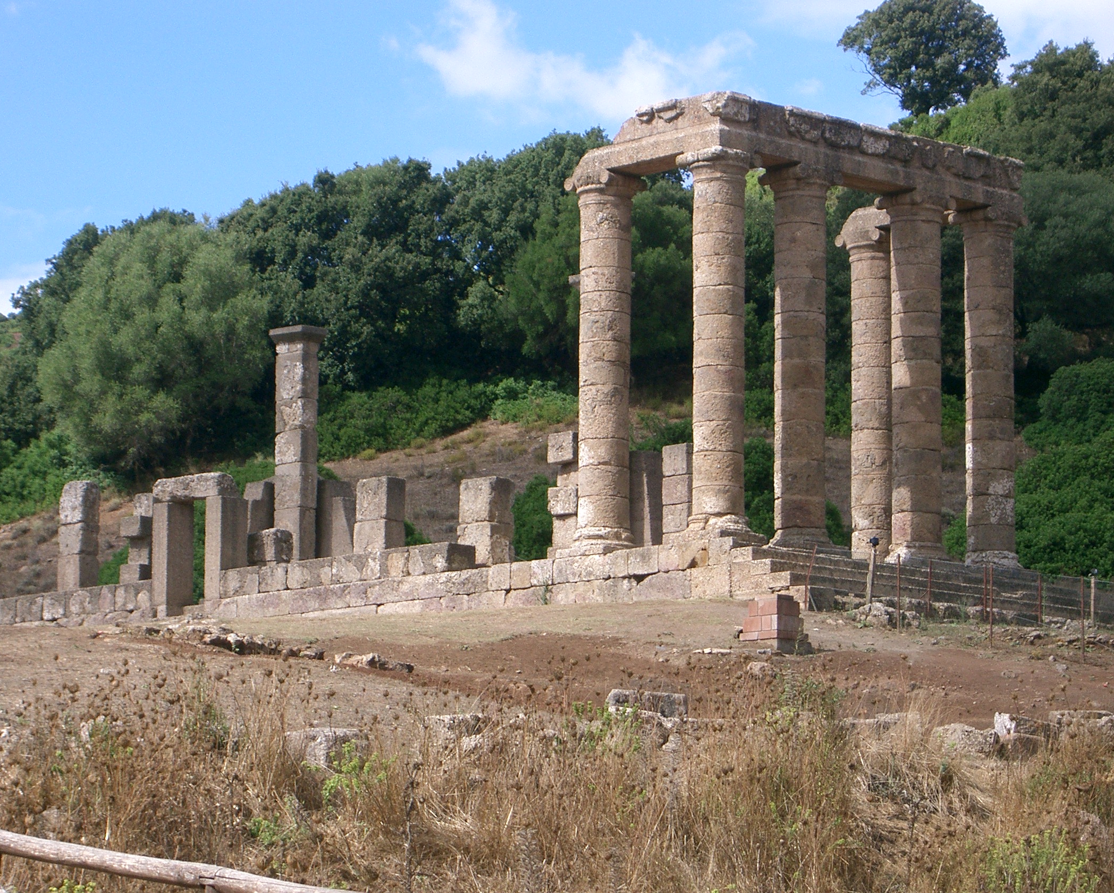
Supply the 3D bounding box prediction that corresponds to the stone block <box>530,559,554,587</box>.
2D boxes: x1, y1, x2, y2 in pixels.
[{"bbox_3d":[-0.045,2.438,76.574,0.620,0.490,0.560,8,-11,-43],"label":"stone block"}]

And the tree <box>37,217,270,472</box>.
[{"bbox_3d":[-13.041,-3.230,130.000,7.300,8.000,7.100,0,-8,0],"label":"tree"}]

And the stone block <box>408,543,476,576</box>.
[{"bbox_3d":[-2.258,2.245,79.011,0.740,0.560,1.150,8,-11,-43],"label":"stone block"}]

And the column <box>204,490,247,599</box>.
[{"bbox_3d":[-7.210,2.262,87.893,0.740,2.252,0.523,8,-12,-42],"label":"column"}]

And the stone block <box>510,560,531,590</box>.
[{"bbox_3d":[-0.462,2.502,77.001,0.620,0.500,0.580,8,-11,-43],"label":"stone block"}]

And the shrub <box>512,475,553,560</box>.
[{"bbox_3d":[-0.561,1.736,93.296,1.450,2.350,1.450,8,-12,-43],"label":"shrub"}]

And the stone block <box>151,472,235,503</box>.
[{"bbox_3d":[-7.558,0.933,84.713,0.660,0.480,2.160,8,-11,-43],"label":"stone block"}]

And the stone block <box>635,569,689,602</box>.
[{"bbox_3d":[2.251,2.726,77.526,0.650,0.565,1.553,8,-12,-42],"label":"stone block"}]

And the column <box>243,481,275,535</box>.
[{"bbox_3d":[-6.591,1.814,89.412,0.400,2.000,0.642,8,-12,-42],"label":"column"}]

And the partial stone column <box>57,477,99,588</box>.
[{"bbox_3d":[-10.692,2.080,90.025,0.504,2.524,0.858,8,-12,-43],"label":"partial stone column"}]

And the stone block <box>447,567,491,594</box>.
[{"bbox_3d":[-1.559,2.677,79.847,0.547,0.429,1.232,8,-12,-43],"label":"stone block"}]

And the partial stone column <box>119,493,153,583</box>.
[{"bbox_3d":[-9.513,2.396,91.141,0.477,2.496,0.684,8,-12,-43],"label":"partial stone column"}]

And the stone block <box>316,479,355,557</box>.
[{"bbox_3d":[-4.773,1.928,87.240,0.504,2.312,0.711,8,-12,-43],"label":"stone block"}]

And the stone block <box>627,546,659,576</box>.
[{"bbox_3d":[1.837,2.149,74.666,0.650,0.460,0.790,8,-11,-43],"label":"stone block"}]

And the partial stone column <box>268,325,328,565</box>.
[{"bbox_3d":[-5.520,0.139,85.376,0.697,5.291,1.061,8,-12,-43],"label":"partial stone column"}]

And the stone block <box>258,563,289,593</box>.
[{"bbox_3d":[-5.714,2.785,84.234,0.586,0.541,0.924,8,-12,-43],"label":"stone block"}]

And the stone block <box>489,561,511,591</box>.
[{"bbox_3d":[-0.957,2.579,79.185,0.488,0.472,0.637,8,-12,-43],"label":"stone block"}]

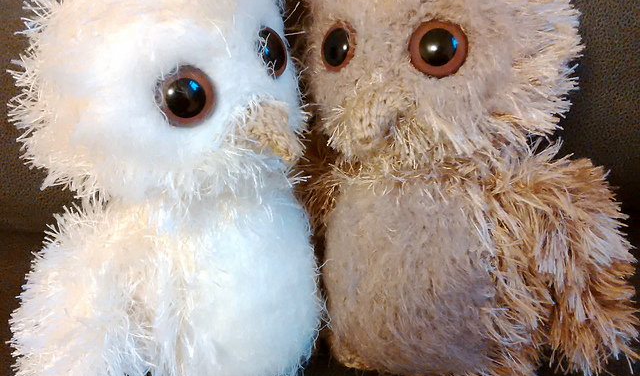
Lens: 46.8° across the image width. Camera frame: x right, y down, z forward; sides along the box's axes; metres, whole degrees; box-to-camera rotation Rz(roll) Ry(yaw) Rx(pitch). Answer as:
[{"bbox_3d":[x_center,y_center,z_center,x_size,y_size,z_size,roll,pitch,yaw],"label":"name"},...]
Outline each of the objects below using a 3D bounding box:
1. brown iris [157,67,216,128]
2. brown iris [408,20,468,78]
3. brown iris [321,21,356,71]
[{"bbox_3d":[-0.051,-0.035,0.285,0.024,0.024,0.008,-1,6,-12],"label":"brown iris"},{"bbox_3d":[0.048,-0.056,0.297,0.024,0.024,0.008,1,5,9],"label":"brown iris"},{"bbox_3d":[0.008,-0.061,0.317,0.008,0.024,0.024,0,4,-43],"label":"brown iris"}]

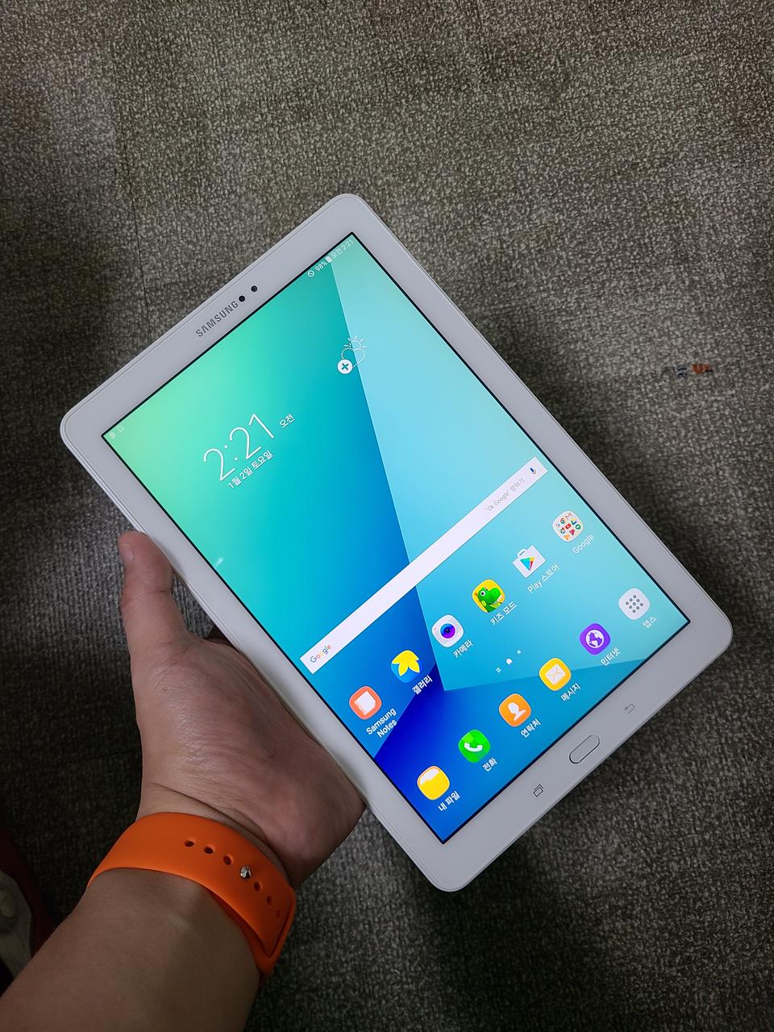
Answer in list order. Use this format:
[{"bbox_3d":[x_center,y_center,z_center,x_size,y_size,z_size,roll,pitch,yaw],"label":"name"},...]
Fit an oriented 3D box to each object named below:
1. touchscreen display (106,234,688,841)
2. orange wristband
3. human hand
[{"bbox_3d":[0.004,0.006,0.327,0.137,0.008,0.219,-40,87,-4],"label":"touchscreen display"},{"bbox_3d":[-0.068,0.137,0.275,0.068,0.027,0.053,27,118,2],"label":"orange wristband"},{"bbox_3d":[-0.050,0.059,0.321,0.135,0.070,0.165,40,73,0],"label":"human hand"}]

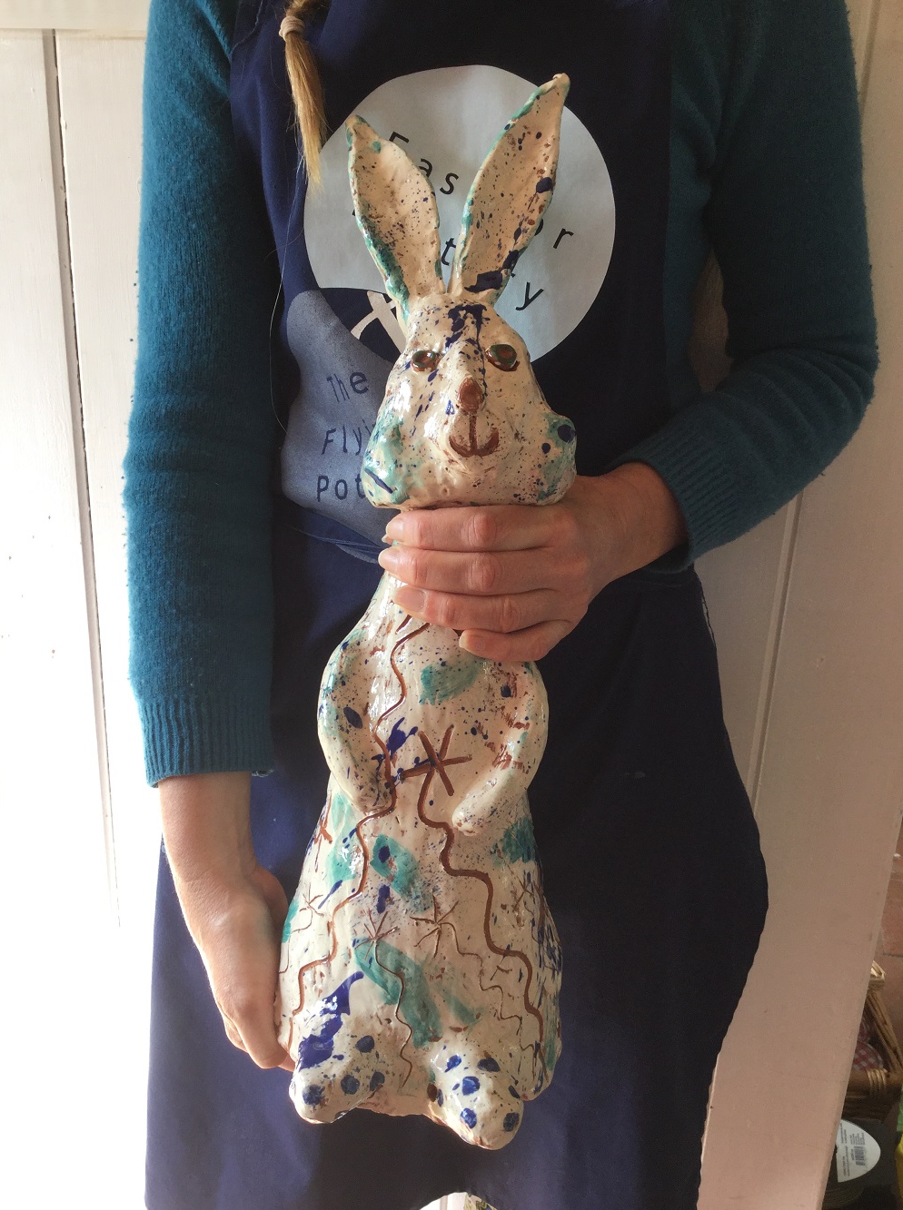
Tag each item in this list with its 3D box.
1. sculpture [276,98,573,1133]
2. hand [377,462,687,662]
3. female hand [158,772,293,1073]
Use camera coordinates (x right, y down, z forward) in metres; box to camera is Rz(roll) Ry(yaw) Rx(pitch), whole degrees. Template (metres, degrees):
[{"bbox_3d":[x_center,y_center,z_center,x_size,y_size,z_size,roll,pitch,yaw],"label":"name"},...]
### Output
[{"bbox_3d":[-0.007,0.006,0.562,0.152,0.550,0.135,3,9,4],"label":"sculpture"},{"bbox_3d":[0.042,-0.025,0.552,0.155,0.092,0.088,-8,10,-13],"label":"hand"},{"bbox_3d":[-0.125,0.180,0.617,0.075,0.168,0.085,-14,6,-23],"label":"female hand"}]

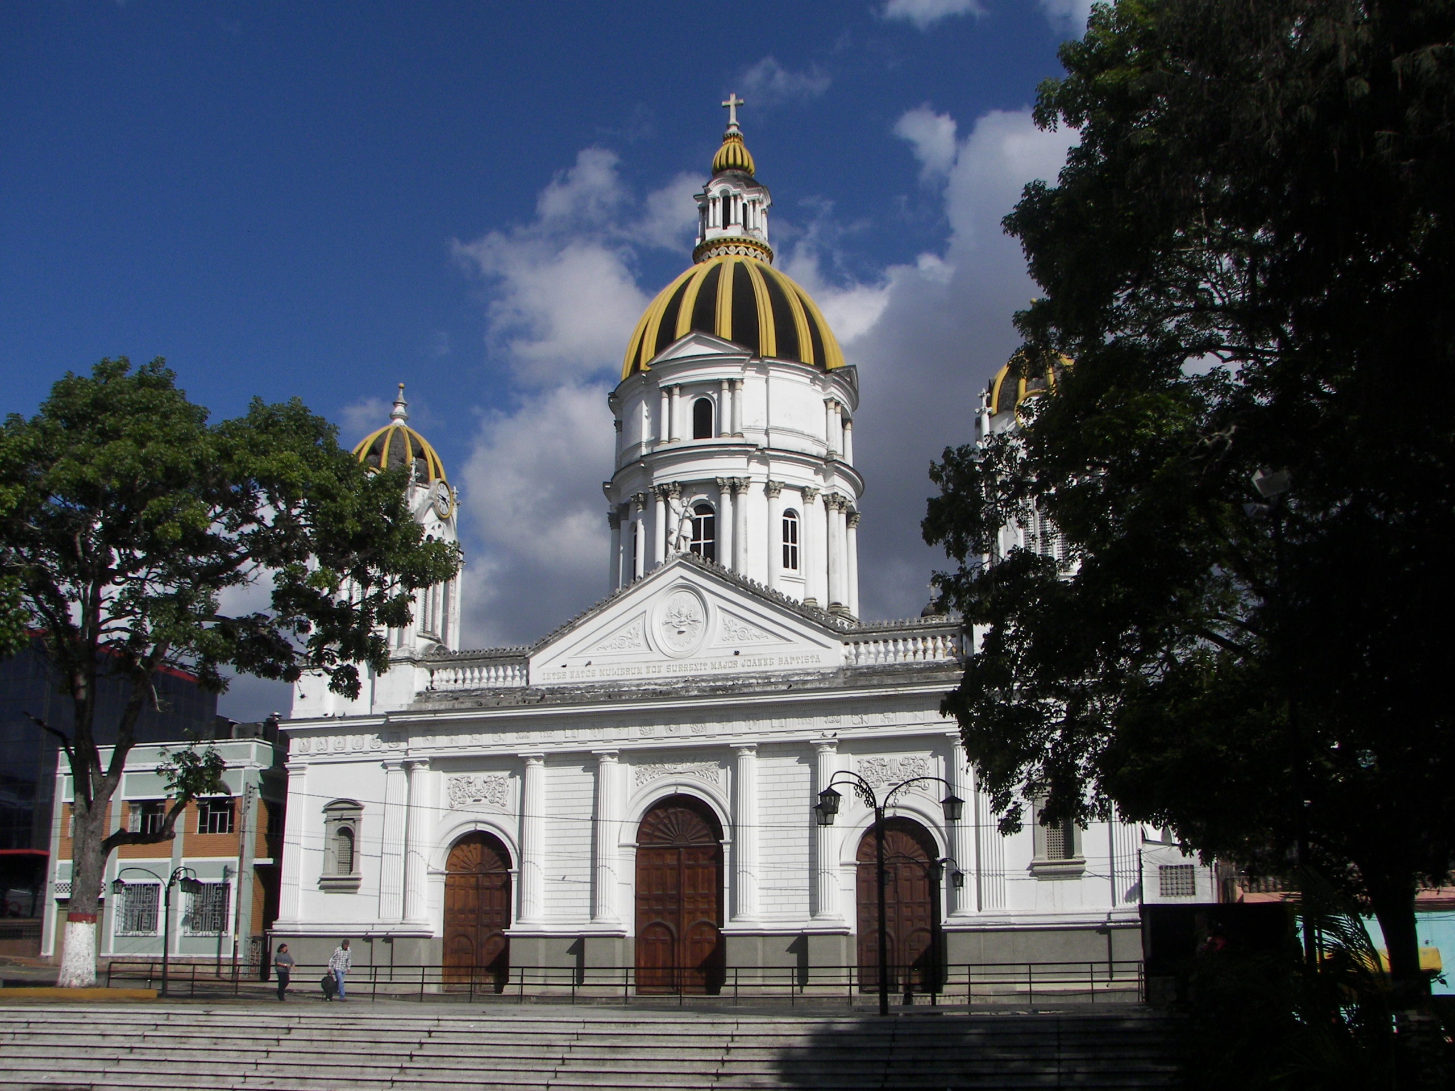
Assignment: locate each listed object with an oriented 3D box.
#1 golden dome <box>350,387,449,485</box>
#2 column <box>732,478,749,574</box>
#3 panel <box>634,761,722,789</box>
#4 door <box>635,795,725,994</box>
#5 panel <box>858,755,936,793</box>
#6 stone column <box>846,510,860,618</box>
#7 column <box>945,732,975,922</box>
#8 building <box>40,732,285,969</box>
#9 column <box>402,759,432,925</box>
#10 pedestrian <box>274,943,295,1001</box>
[{"bbox_3d":[-11.515,-3.735,52.588,3.200,4.029,3.200,-5,-16,16],"label":"golden dome"},{"bbox_3d":[0.547,-0.265,55.121,0.550,4.600,0.550,-5,-17,17],"label":"column"},{"bbox_3d":[-1.583,7.238,47.675,2.873,0.767,0.100,-5,-17,16],"label":"panel"},{"bbox_3d":[-1.453,10.831,47.080,2.883,5.979,0.150,-5,-17,16],"label":"door"},{"bbox_3d":[5.078,6.909,45.623,2.308,1.059,0.100,-5,-17,16],"label":"panel"},{"bbox_3d":[4.977,0.922,59.188,0.550,4.600,0.550,-5,-17,17],"label":"stone column"},{"bbox_3d":[6.798,8.246,44.299,0.750,5.190,0.750,-5,-17,16],"label":"column"},{"bbox_3d":[-20.078,12.509,59.425,9.000,8.250,8.500,-5,-17,17],"label":"building"},{"bbox_3d":[-9.425,9.023,46.096,0.740,5.008,0.620,-5,-16,16],"label":"column"},{"bbox_3d":[-12.461,12.009,42.600,0.500,1.570,0.500,-6,-16,19],"label":"pedestrian"}]

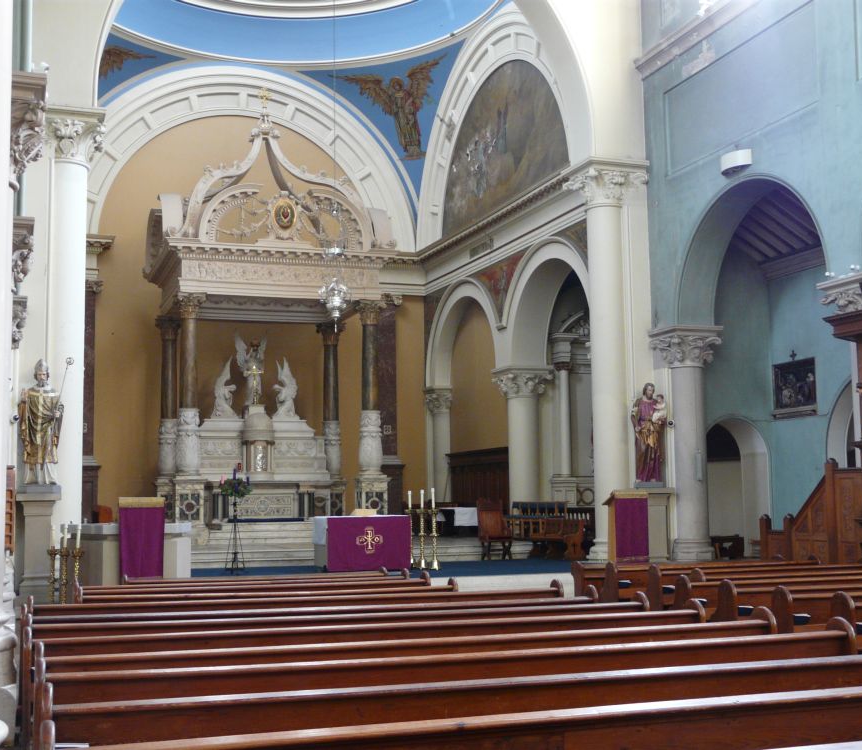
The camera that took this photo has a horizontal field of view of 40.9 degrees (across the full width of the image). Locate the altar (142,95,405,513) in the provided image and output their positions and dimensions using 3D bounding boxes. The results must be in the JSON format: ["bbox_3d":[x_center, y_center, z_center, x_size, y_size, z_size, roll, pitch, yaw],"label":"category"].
[{"bbox_3d":[-4.085,-1.863,28.477,5.300,10.660,5.300,2,-6,-19],"label":"altar"}]

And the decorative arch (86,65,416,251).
[{"bbox_3d":[-5.102,-5.893,31.383,9.900,4.950,0.500,2,-6,-19],"label":"decorative arch"}]

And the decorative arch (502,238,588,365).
[{"bbox_3d":[2.845,-1.703,25.453,0.800,2.700,5.100,2,-6,-19],"label":"decorative arch"}]

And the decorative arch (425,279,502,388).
[{"bbox_3d":[1.106,-1.209,30.594,0.800,2.700,5.400,2,-6,-19],"label":"decorative arch"}]

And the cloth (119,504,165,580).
[{"bbox_3d":[-4.218,2.477,16.897,0.650,1.060,0.070,2,-6,-19],"label":"cloth"}]

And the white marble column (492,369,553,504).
[{"bbox_3d":[2.173,1.697,27.284,1.020,3.650,1.020,2,-6,-19],"label":"white marble column"}]

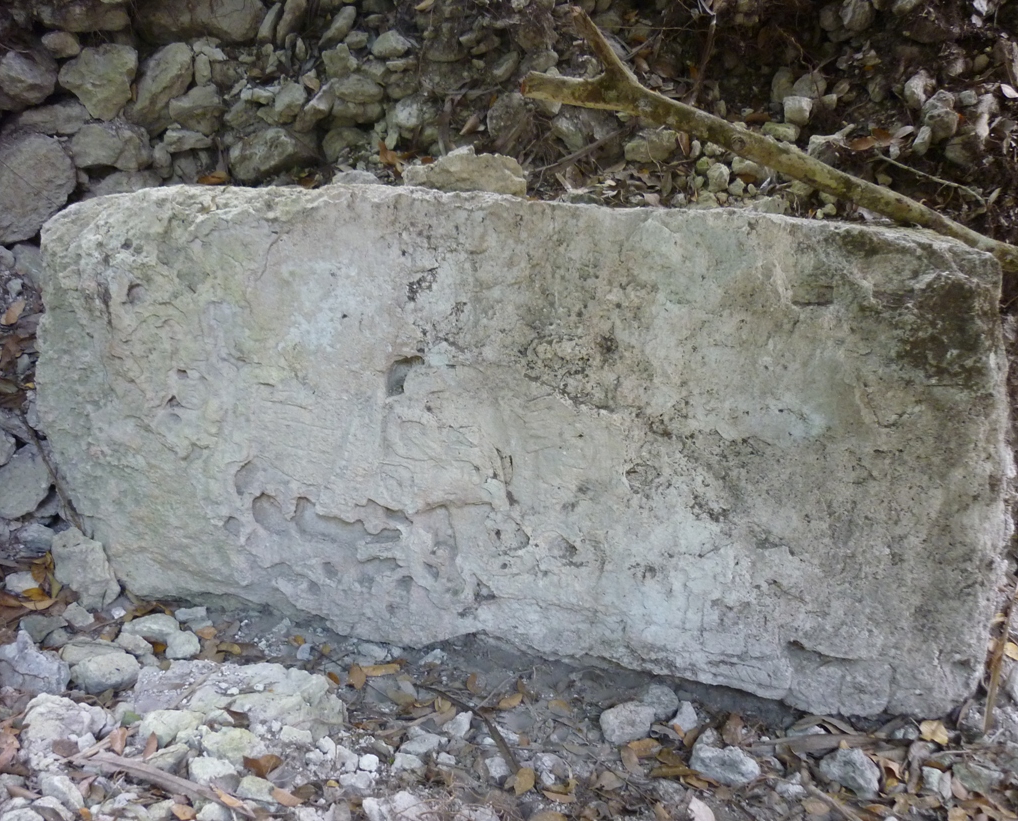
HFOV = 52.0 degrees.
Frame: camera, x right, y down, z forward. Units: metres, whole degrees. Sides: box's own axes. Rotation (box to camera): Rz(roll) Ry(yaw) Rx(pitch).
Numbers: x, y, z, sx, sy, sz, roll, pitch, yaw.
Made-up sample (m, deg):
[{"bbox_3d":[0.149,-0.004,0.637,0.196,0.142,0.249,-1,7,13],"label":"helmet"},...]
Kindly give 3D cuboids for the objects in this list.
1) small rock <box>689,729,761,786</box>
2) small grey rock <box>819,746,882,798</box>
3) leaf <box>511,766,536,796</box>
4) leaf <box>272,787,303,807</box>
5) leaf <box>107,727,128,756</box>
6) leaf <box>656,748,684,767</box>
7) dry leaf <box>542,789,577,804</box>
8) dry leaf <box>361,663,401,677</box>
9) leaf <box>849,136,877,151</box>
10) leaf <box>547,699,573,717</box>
[{"bbox_3d":[0.371,0.596,1.781,0.119,0.070,0.090,2,30,0],"label":"small rock"},{"bbox_3d":[0.599,0.635,1.835,0.100,0.066,0.072,13,28,25],"label":"small grey rock"},{"bbox_3d":[0.026,0.655,1.843,0.033,0.009,0.058,22,54,17],"label":"leaf"},{"bbox_3d":[-0.397,0.693,1.870,0.066,0.012,0.023,20,44,13],"label":"leaf"},{"bbox_3d":[-0.638,0.545,1.719,0.027,0.022,0.056,-6,31,-14],"label":"leaf"},{"bbox_3d":[0.280,0.598,1.792,0.050,0.020,0.034,23,36,32],"label":"leaf"},{"bbox_3d":[0.088,0.671,1.814,0.058,0.013,0.027,3,36,4],"label":"dry leaf"},{"bbox_3d":[-0.240,0.488,1.962,0.075,0.014,0.025,-5,31,-11],"label":"dry leaf"},{"bbox_3d":[0.899,-0.679,2.650,0.069,0.012,0.032,-14,61,4],"label":"leaf"},{"bbox_3d":[0.093,0.541,1.899,0.050,0.012,0.029,22,35,31],"label":"leaf"}]

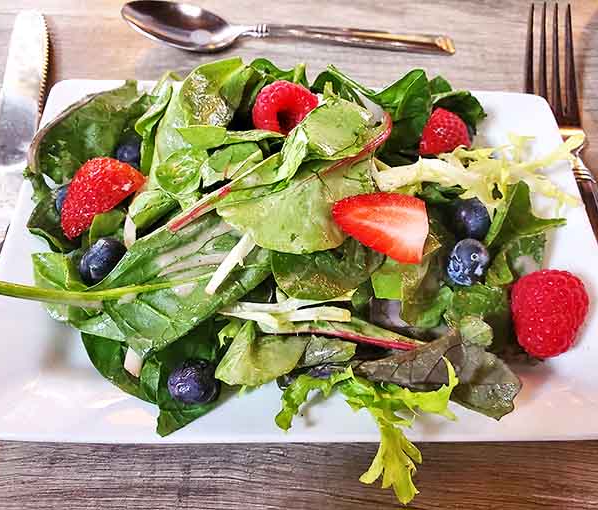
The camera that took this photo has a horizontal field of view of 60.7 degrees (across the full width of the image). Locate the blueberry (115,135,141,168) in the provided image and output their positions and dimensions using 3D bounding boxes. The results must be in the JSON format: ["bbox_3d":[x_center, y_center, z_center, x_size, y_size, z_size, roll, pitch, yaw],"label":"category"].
[{"bbox_3d":[-0.078,-0.047,0.234,0.016,0.015,0.016,0,61,0],"label":"blueberry"}]

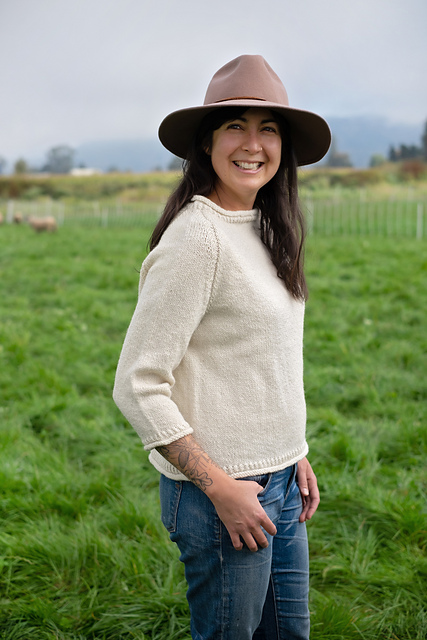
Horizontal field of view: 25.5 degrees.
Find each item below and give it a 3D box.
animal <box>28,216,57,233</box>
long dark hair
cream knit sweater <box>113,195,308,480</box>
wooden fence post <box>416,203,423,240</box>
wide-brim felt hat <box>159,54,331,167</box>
[{"bbox_3d":[-4.809,-2.657,26.500,0.850,0.520,0.360,-1,9,-8],"label":"animal"},{"bbox_3d":[0.031,-0.238,1.830,0.290,0.390,0.250,-2,9,-14],"label":"long dark hair"},{"bbox_3d":[0.026,0.019,1.870,0.320,0.540,0.460,6,11,35],"label":"cream knit sweater"},{"bbox_3d":[4.918,-2.328,22.500,0.110,0.950,0.110,0,9,0],"label":"wooden fence post"},{"bbox_3d":[0.063,-0.412,1.820,0.330,0.155,0.350,3,-10,-6],"label":"wide-brim felt hat"}]

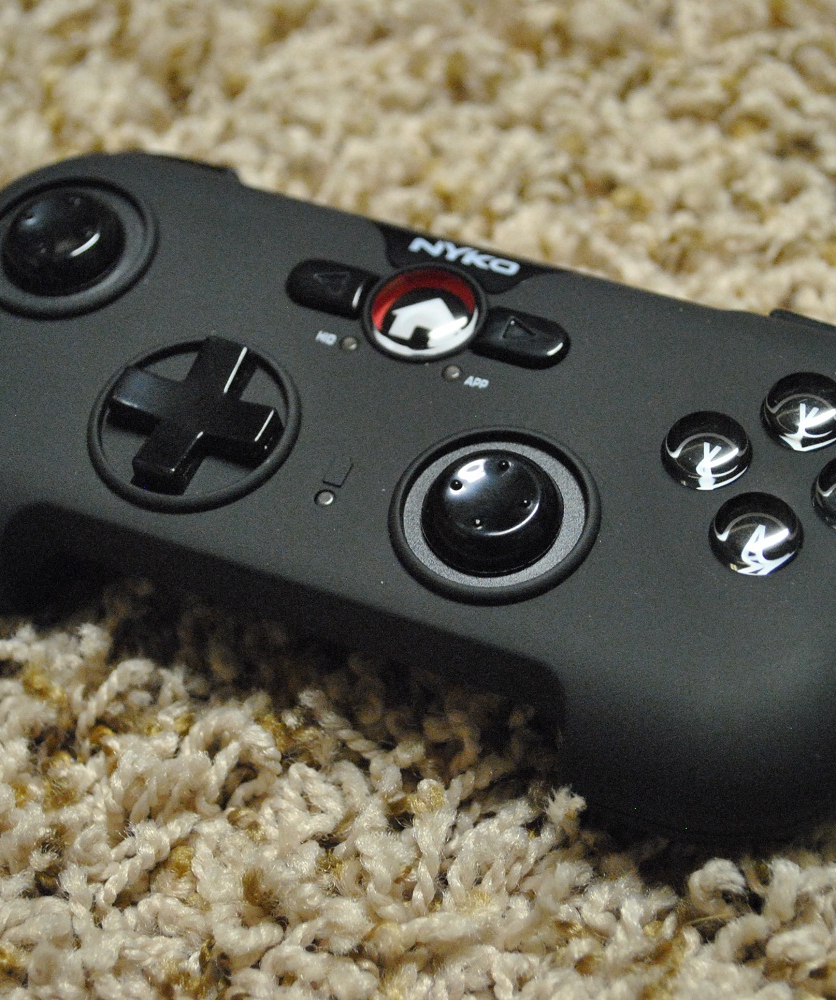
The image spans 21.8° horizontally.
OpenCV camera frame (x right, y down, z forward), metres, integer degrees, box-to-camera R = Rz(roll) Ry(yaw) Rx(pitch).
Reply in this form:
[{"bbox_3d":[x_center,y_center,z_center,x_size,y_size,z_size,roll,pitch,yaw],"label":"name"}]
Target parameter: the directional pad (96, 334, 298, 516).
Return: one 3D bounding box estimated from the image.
[{"bbox_3d":[-0.026,-0.010,0.247,0.025,0.005,0.025,17,61,19],"label":"directional pad"}]

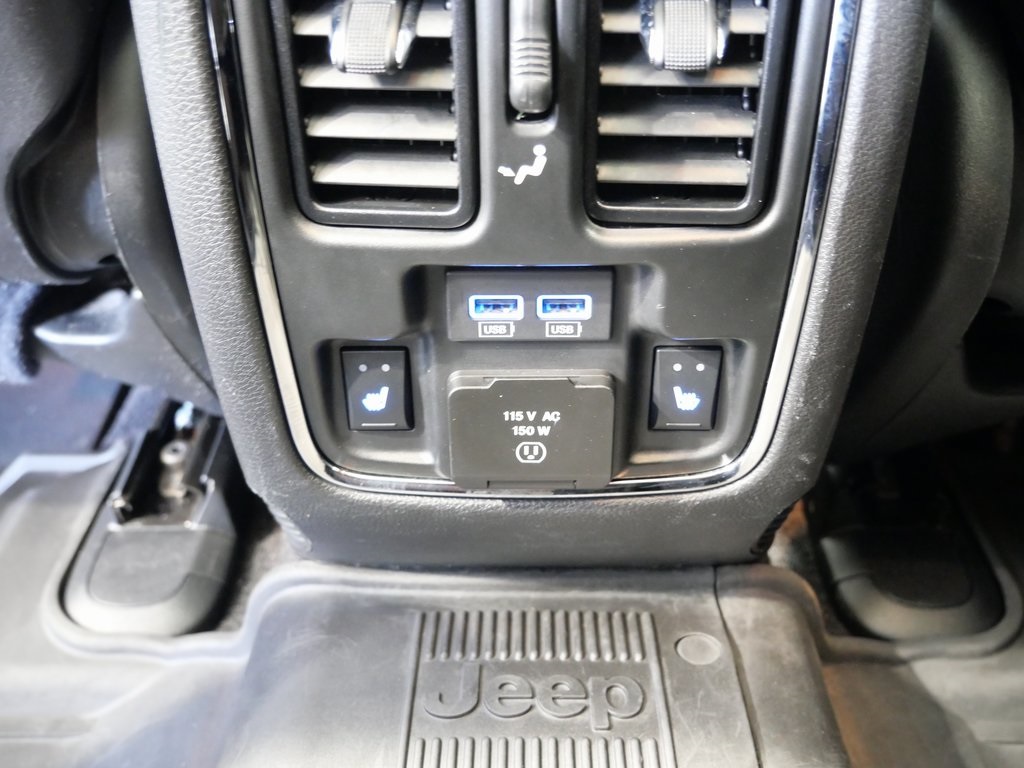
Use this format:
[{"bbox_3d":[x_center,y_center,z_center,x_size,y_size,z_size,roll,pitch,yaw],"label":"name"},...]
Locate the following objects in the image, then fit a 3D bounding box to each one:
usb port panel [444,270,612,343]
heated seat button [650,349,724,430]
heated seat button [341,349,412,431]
[{"bbox_3d":[0.005,-0.026,0.311,0.050,0.024,0.010,0,29,0],"label":"usb port panel"},{"bbox_3d":[0.056,0.000,0.326,0.021,0.031,0.010,0,29,0],"label":"heated seat button"},{"bbox_3d":[-0.043,0.000,0.326,0.021,0.031,0.010,0,29,0],"label":"heated seat button"}]

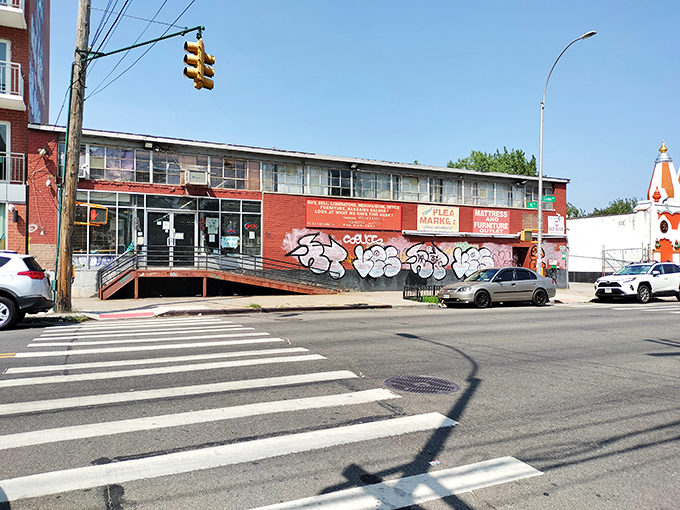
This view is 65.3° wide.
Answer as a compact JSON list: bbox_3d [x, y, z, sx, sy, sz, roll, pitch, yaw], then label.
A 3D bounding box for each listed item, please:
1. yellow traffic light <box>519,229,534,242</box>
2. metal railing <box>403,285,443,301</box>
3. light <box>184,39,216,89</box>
[{"bbox_3d":[7.647,-0.765,21.700,0.480,0.460,0.230,1,-1,-27],"label":"yellow traffic light"},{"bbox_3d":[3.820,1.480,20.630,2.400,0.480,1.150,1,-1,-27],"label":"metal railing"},{"bbox_3d":[-3.772,-5.092,14.200,0.780,1.250,0.370,1,-1,-26],"label":"light"}]

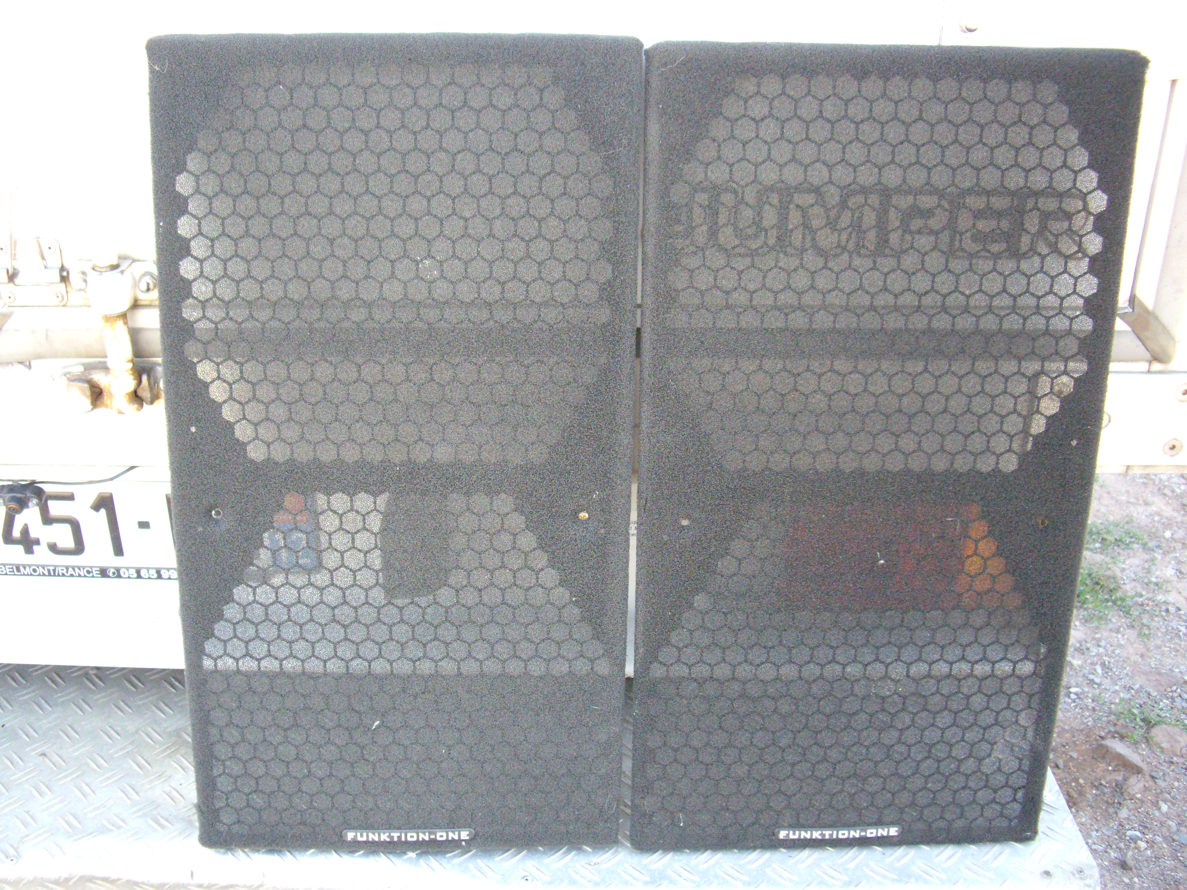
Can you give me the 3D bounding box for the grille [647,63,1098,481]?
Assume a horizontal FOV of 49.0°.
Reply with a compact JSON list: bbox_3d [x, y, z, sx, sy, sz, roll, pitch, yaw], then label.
[{"bbox_3d":[0.238,-0.132,1.057,0.362,0.334,0.020,0,19,-1],"label":"grille"}]

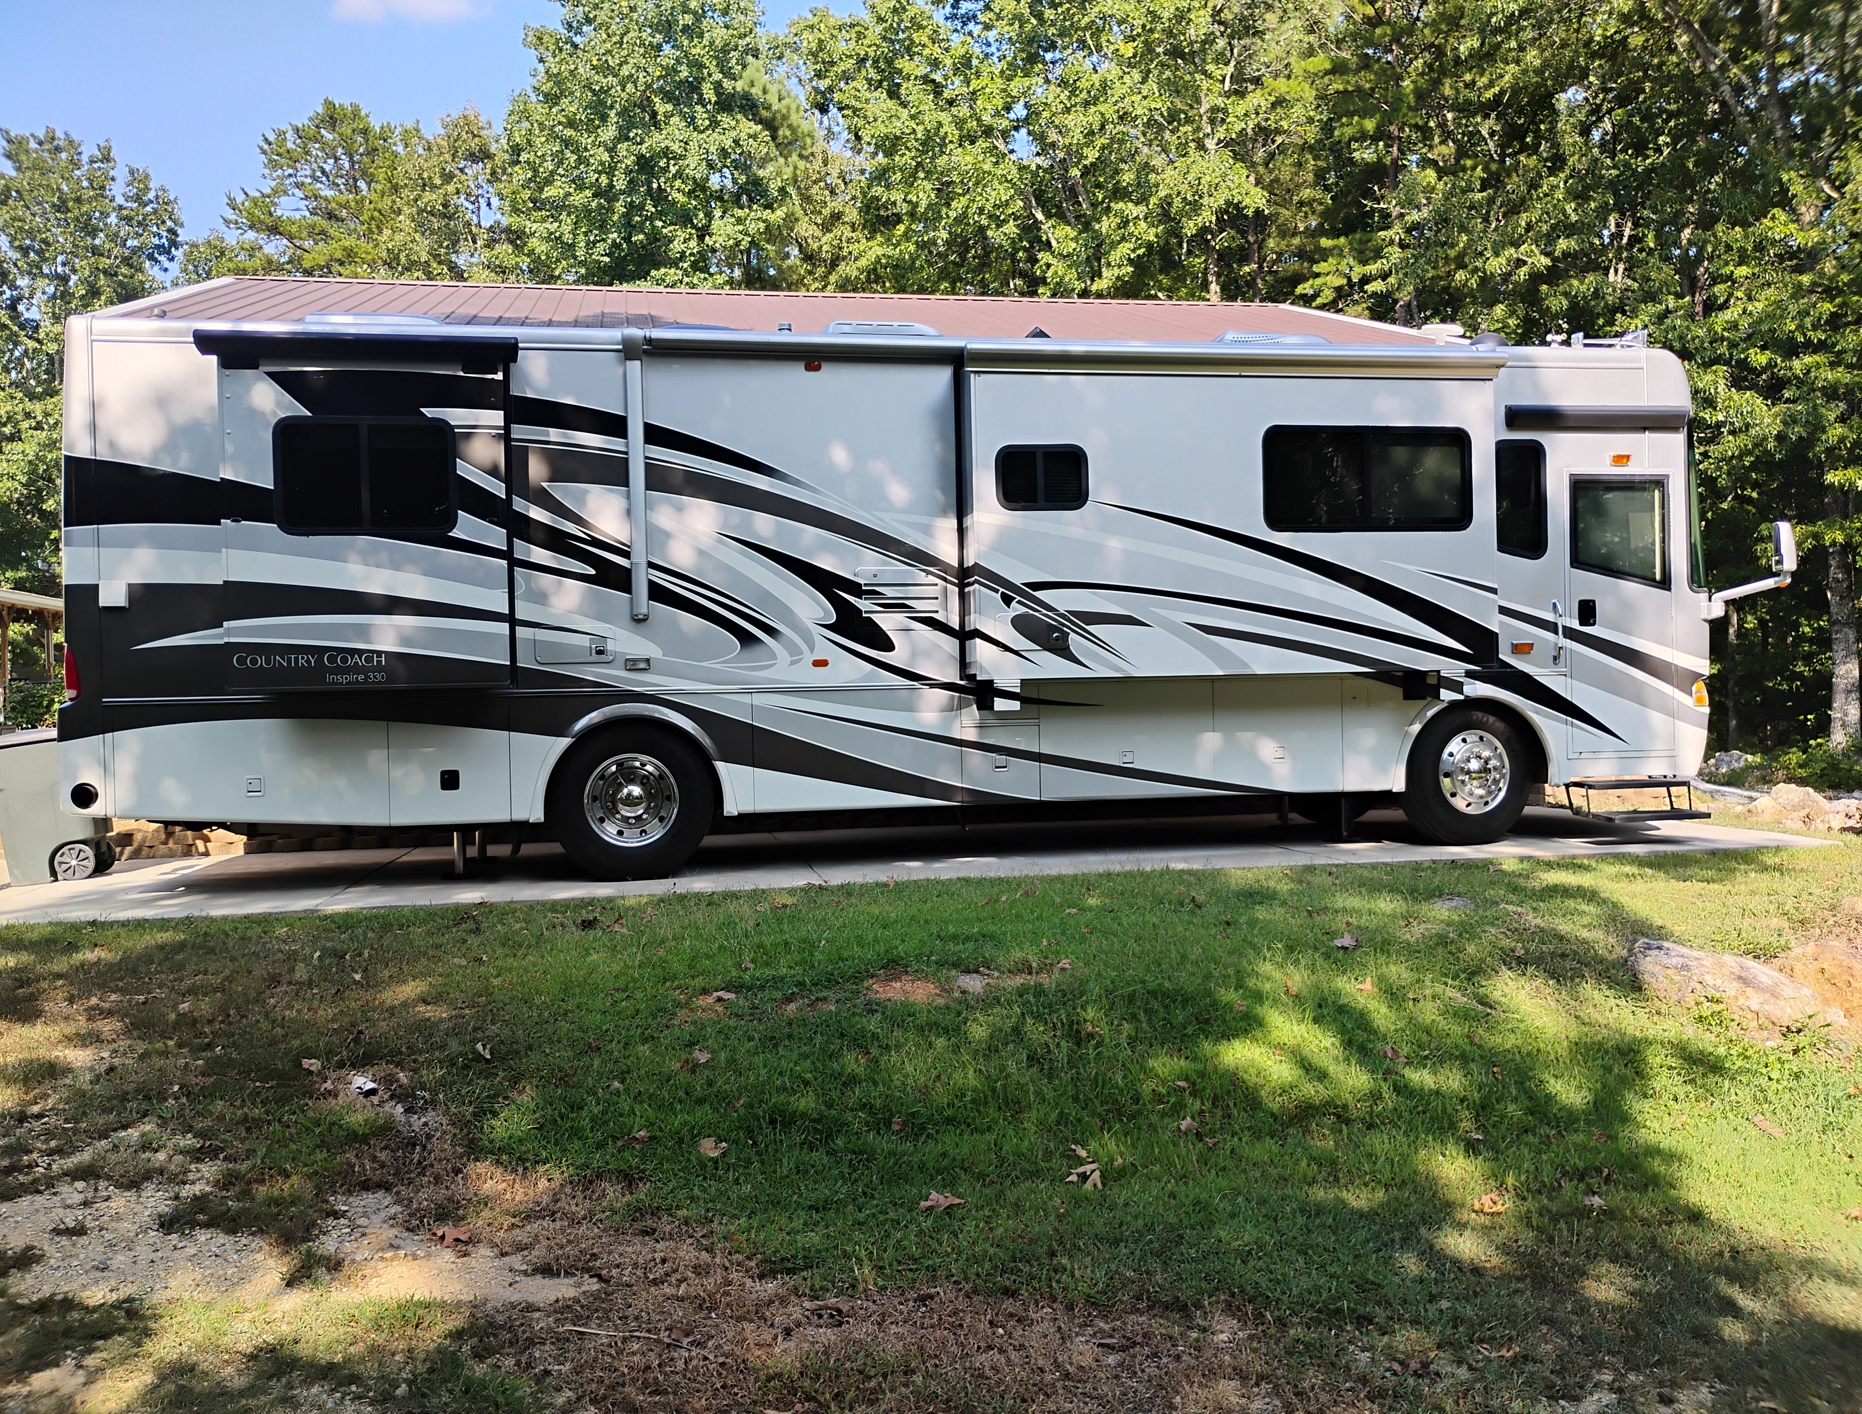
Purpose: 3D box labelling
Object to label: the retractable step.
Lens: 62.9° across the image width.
[{"bbox_3d":[5.038,0.654,10.812,0.750,0.260,0.550,-1,0,-10],"label":"retractable step"}]

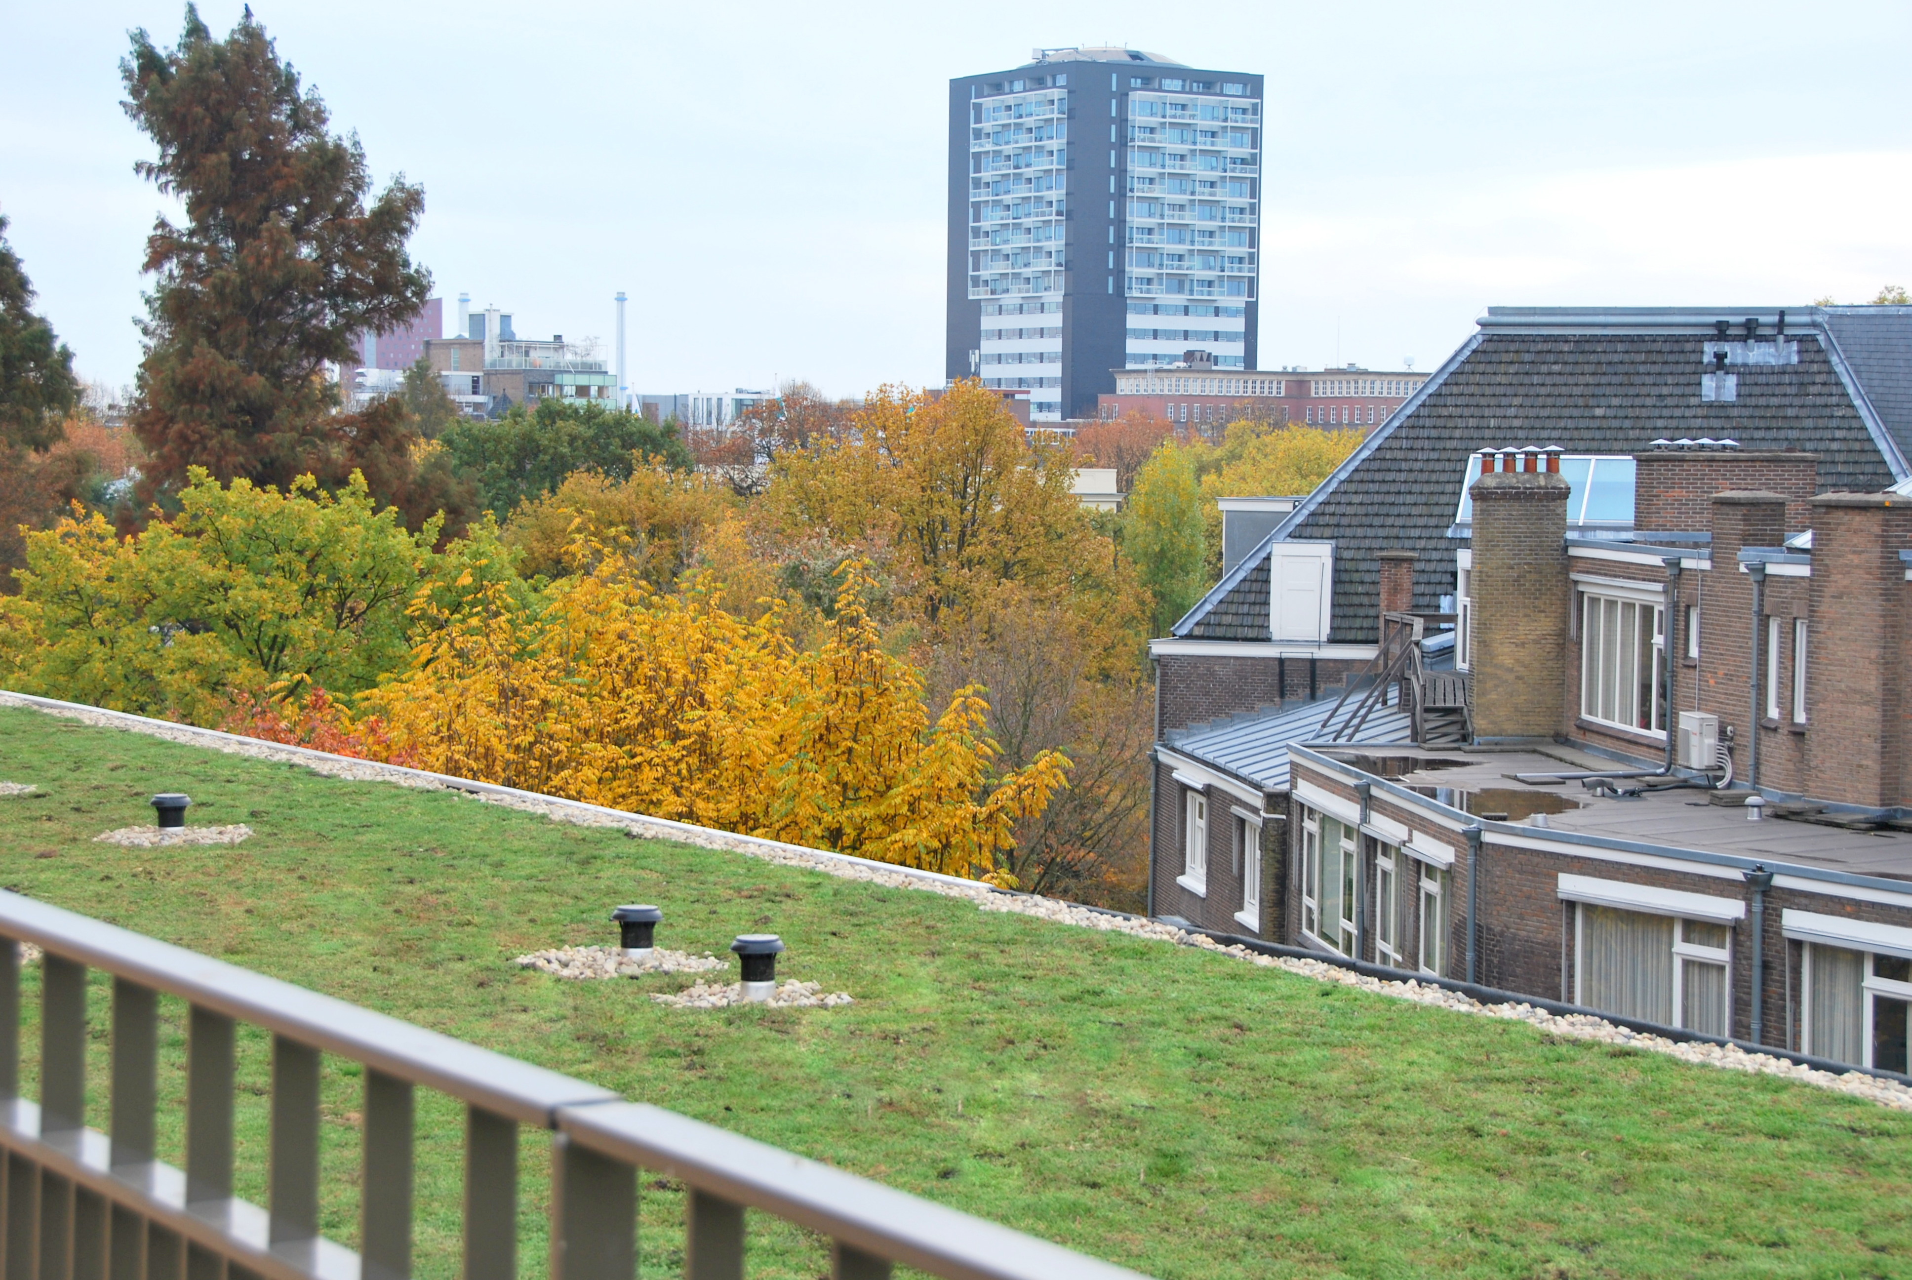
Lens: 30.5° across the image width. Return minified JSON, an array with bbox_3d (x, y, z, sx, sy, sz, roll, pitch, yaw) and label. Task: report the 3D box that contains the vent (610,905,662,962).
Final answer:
[{"bbox_3d":[-1.181,1.086,13.000,0.190,0.210,0.190,1,4,0],"label":"vent"}]

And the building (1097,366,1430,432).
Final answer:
[{"bbox_3d":[40.505,-23.989,412.183,50.000,14.356,15.000,0,4,-15],"label":"building"}]

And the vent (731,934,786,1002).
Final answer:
[{"bbox_3d":[-0.681,1.132,12.120,0.190,0.220,0.190,1,4,0],"label":"vent"}]

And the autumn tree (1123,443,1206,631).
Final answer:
[{"bbox_3d":[5.752,-0.405,98.357,3.200,10.224,3.200,1,4,0],"label":"autumn tree"}]

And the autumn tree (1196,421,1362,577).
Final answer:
[{"bbox_3d":[11.105,-1.984,118.374,7.500,10.719,7.500,1,4,0],"label":"autumn tree"}]

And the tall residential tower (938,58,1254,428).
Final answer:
[{"bbox_3d":[18.815,-47.896,451.695,28.464,55.963,29.623,-2,5,-31],"label":"tall residential tower"}]

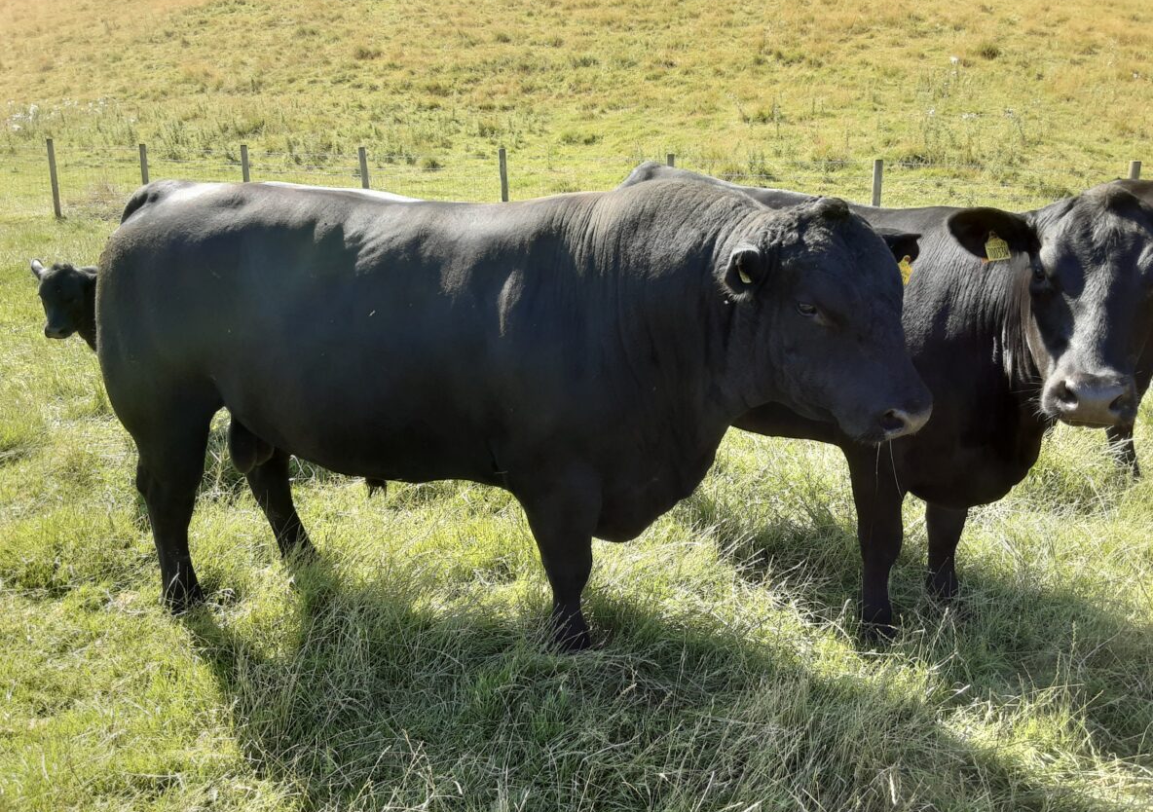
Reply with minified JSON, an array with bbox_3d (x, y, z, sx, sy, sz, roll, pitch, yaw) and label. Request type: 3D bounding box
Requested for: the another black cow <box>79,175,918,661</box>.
[{"bbox_3d":[-0.215,0.015,3.025,2.550,1.450,0.780,2,15,12],"label":"another black cow"}]

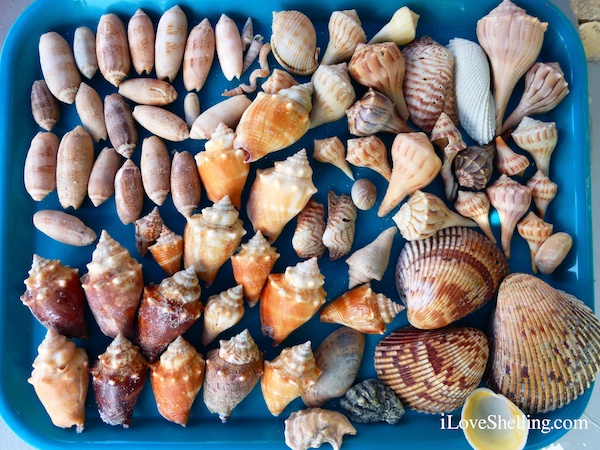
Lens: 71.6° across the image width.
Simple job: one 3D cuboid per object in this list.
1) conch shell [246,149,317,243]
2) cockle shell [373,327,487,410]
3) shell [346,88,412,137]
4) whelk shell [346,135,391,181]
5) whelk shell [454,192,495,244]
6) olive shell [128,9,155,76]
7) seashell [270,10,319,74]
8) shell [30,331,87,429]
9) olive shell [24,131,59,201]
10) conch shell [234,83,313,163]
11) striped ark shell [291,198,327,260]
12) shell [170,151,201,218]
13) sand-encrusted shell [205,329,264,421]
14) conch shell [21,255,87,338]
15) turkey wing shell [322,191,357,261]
[{"bbox_3d":[-0.013,-0.023,0.309,0.047,0.035,0.076,21,88,1],"label":"conch shell"},{"bbox_3d":[0.102,0.107,0.314,0.084,0.034,0.067,-19,88,-2],"label":"cockle shell"},{"bbox_3d":[0.060,-0.078,0.310,0.051,0.035,0.039,25,87,1],"label":"shell"},{"bbox_3d":[0.055,-0.048,0.318,0.047,0.025,0.028,45,88,2],"label":"whelk shell"},{"bbox_3d":[0.136,-0.008,0.311,0.025,0.021,0.049,-34,88,-2],"label":"whelk shell"},{"bbox_3d":[-0.123,-0.142,0.323,0.018,0.017,0.051,-7,88,0],"label":"olive shell"},{"bbox_3d":[-0.004,-0.140,0.322,0.033,0.024,0.056,-28,88,-1],"label":"seashell"},{"bbox_3d":[-0.174,0.115,0.304,0.042,0.034,0.078,-11,88,0],"label":"shell"},{"bbox_3d":[-0.196,-0.045,0.317,0.024,0.022,0.054,6,87,0],"label":"olive shell"},{"bbox_3d":[-0.017,-0.077,0.311,0.042,0.033,0.078,43,88,2],"label":"conch shell"},{"bbox_3d":[0.007,0.003,0.317,0.024,0.016,0.045,3,88,0],"label":"striped ark shell"},{"bbox_3d":[-0.088,-0.030,0.324,0.021,0.019,0.054,-7,88,-1],"label":"shell"},{"bbox_3d":[-0.048,0.111,0.307,0.041,0.033,0.070,13,88,1],"label":"sand-encrusted shell"},{"bbox_3d":[-0.180,0.054,0.310,0.048,0.036,0.074,-31,88,-2],"label":"conch shell"},{"bbox_3d":[0.031,0.001,0.326,0.026,0.015,0.055,3,88,-1],"label":"turkey wing shell"}]

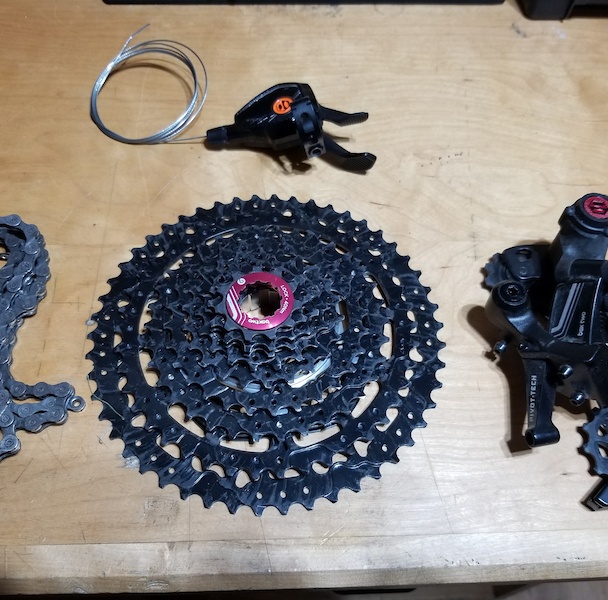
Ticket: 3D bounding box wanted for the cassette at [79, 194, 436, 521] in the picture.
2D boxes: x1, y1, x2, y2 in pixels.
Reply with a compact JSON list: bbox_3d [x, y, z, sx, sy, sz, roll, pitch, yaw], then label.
[{"bbox_3d":[-0.021,0.009,0.334,0.206,0.037,0.206,1,59,-1],"label":"cassette"}]

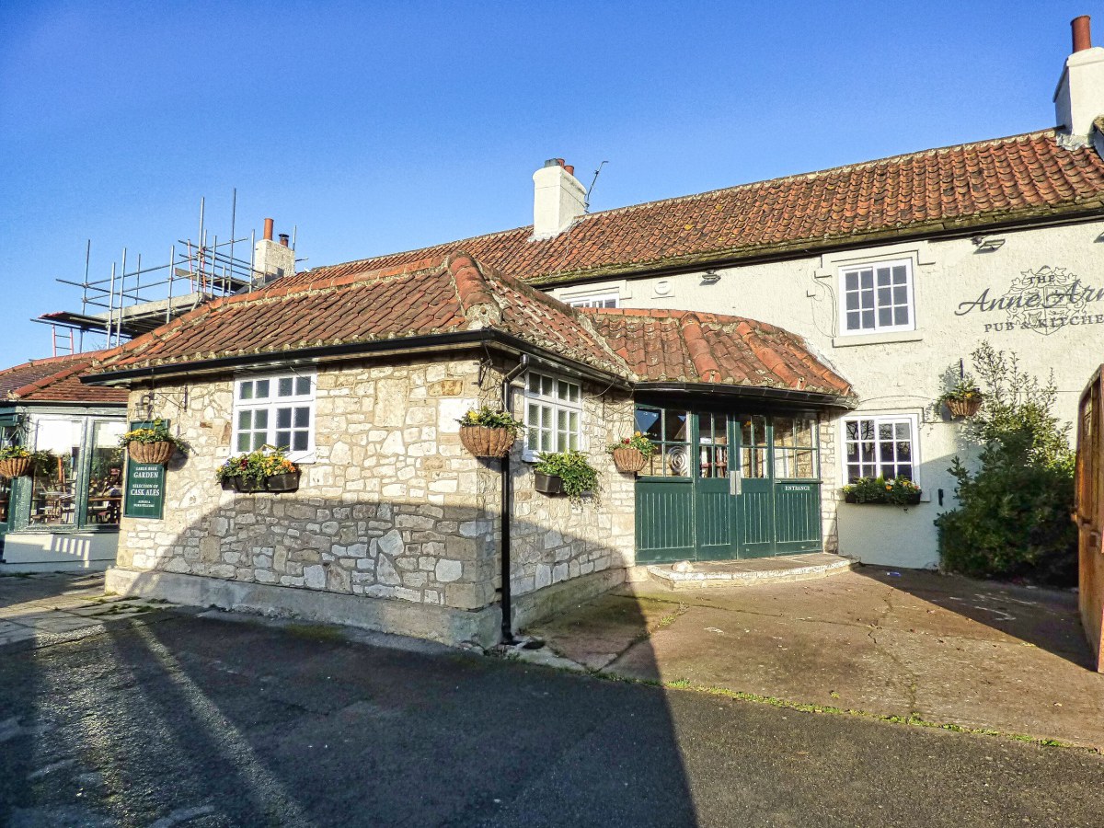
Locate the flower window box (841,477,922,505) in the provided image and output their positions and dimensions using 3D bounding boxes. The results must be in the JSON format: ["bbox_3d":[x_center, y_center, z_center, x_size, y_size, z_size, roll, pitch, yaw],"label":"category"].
[{"bbox_3d":[4.972,1.156,9.662,1.059,0.419,0.270,-2,-5,23],"label":"flower window box"}]

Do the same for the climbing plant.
[{"bbox_3d":[6.122,0.600,8.654,1.748,3.220,1.265,-2,-5,23],"label":"climbing plant"}]

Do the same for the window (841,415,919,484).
[{"bbox_3d":[5.068,0.589,9.846,1.019,1.088,0.120,-2,-5,23],"label":"window"}]

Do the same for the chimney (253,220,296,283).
[{"bbox_3d":[-8.003,-4.583,18.457,0.469,2.041,1.056,-2,-5,23],"label":"chimney"}]

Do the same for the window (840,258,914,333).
[{"bbox_3d":[5.098,-1.822,10.021,1.037,1.111,0.120,-2,-5,23],"label":"window"}]

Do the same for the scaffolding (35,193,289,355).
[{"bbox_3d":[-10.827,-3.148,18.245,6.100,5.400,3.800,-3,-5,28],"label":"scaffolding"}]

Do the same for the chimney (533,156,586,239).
[{"bbox_3d":[0.200,-4.918,15.145,0.667,1.932,1.679,-2,-5,23],"label":"chimney"}]

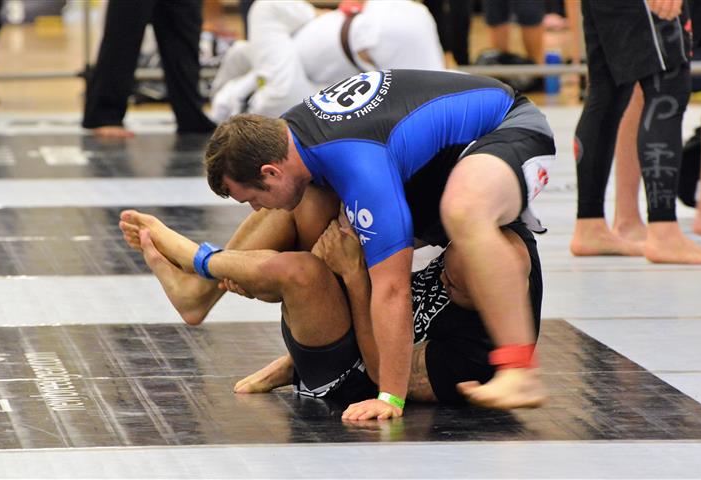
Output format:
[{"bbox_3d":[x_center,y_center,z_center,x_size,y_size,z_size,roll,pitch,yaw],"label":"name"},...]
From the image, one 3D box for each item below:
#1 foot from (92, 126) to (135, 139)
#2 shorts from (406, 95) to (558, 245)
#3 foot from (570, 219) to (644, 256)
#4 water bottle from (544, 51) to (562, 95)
[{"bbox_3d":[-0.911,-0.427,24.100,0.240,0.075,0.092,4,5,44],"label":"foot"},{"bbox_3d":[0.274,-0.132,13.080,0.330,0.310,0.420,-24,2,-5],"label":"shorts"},{"bbox_3d":[0.746,-0.010,17.650,0.262,0.105,0.100,0,4,0],"label":"foot"},{"bbox_3d":[0.911,-0.752,28.300,0.075,0.200,0.075,0,4,0],"label":"water bottle"}]

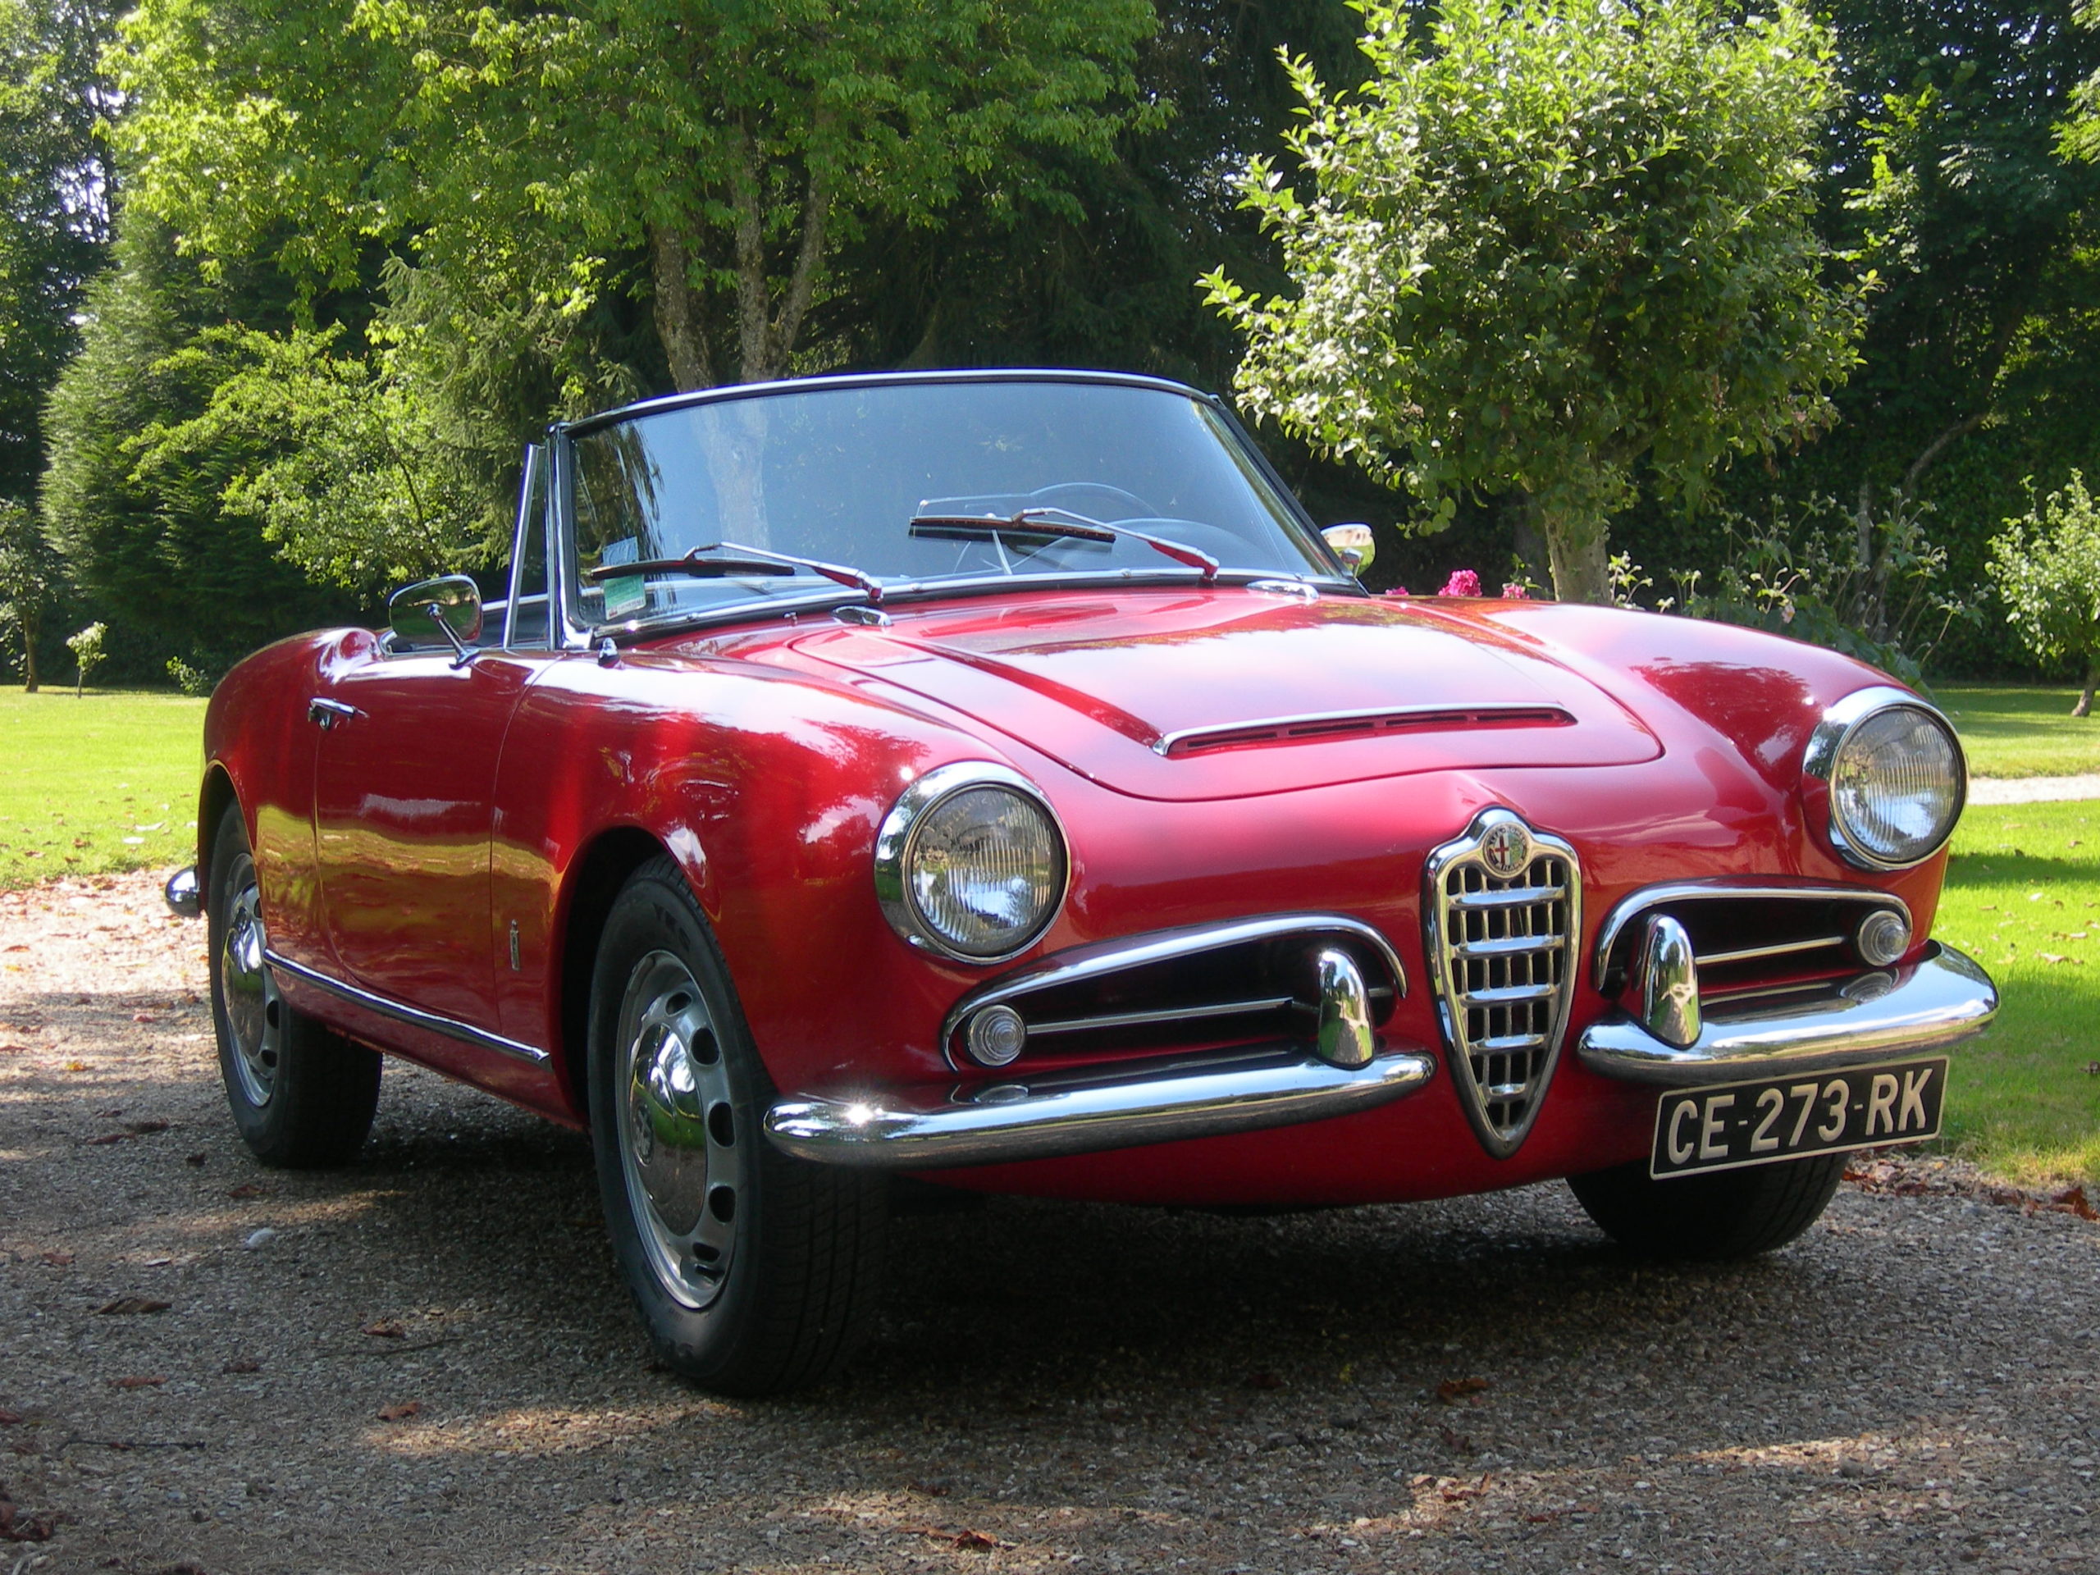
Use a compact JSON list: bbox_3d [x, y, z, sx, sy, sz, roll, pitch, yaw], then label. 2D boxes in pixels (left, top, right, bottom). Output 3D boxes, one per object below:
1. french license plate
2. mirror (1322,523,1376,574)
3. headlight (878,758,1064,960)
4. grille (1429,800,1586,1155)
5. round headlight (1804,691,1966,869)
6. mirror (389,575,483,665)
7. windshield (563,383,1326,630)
[{"bbox_3d":[0.856,0.375,4.968,0.453,0.100,0.012,-4,14,-35],"label":"french license plate"},{"bbox_3d":[0.451,-0.331,6.426,0.127,0.122,0.085,-7,5,-43],"label":"mirror"},{"bbox_3d":[-0.082,0.077,4.550,0.205,0.206,0.100,-5,4,-23],"label":"headlight"},{"bbox_3d":[0.484,0.211,4.678,0.182,0.380,0.085,-5,7,-23],"label":"grille"},{"bbox_3d":[0.945,-0.010,4.983,0.205,0.206,0.100,-5,4,-23],"label":"round headlight"},{"bbox_3d":[-0.826,-0.226,5.887,0.130,0.122,0.085,-4,4,-3],"label":"mirror"},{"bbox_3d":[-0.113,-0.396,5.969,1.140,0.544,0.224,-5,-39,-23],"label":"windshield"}]

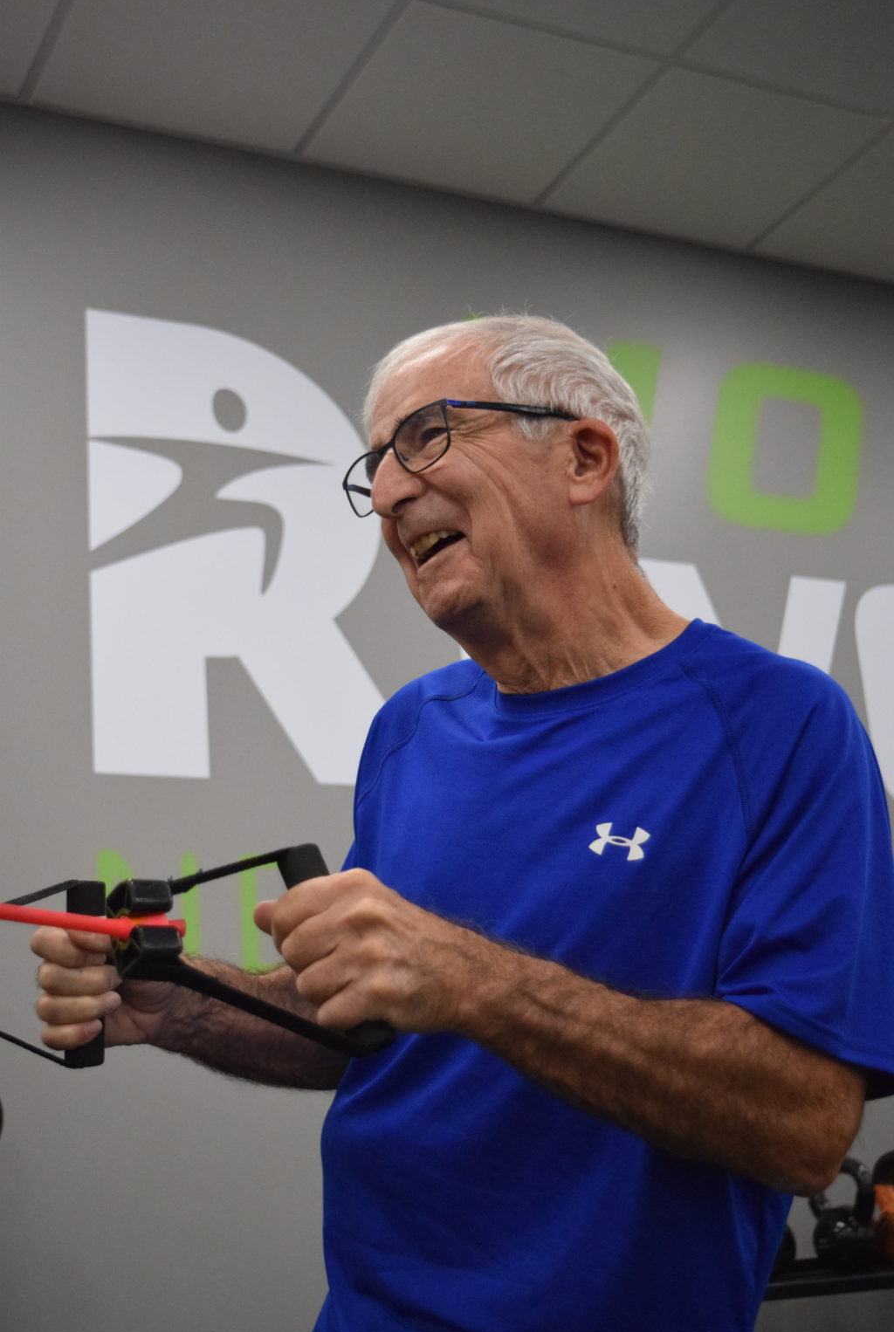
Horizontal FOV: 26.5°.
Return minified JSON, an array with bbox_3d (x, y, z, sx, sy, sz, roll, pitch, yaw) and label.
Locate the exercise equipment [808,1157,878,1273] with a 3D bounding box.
[{"bbox_3d":[0.778,1.072,3.706,0.132,0.215,0.150,13,-25,-43],"label":"exercise equipment"}]

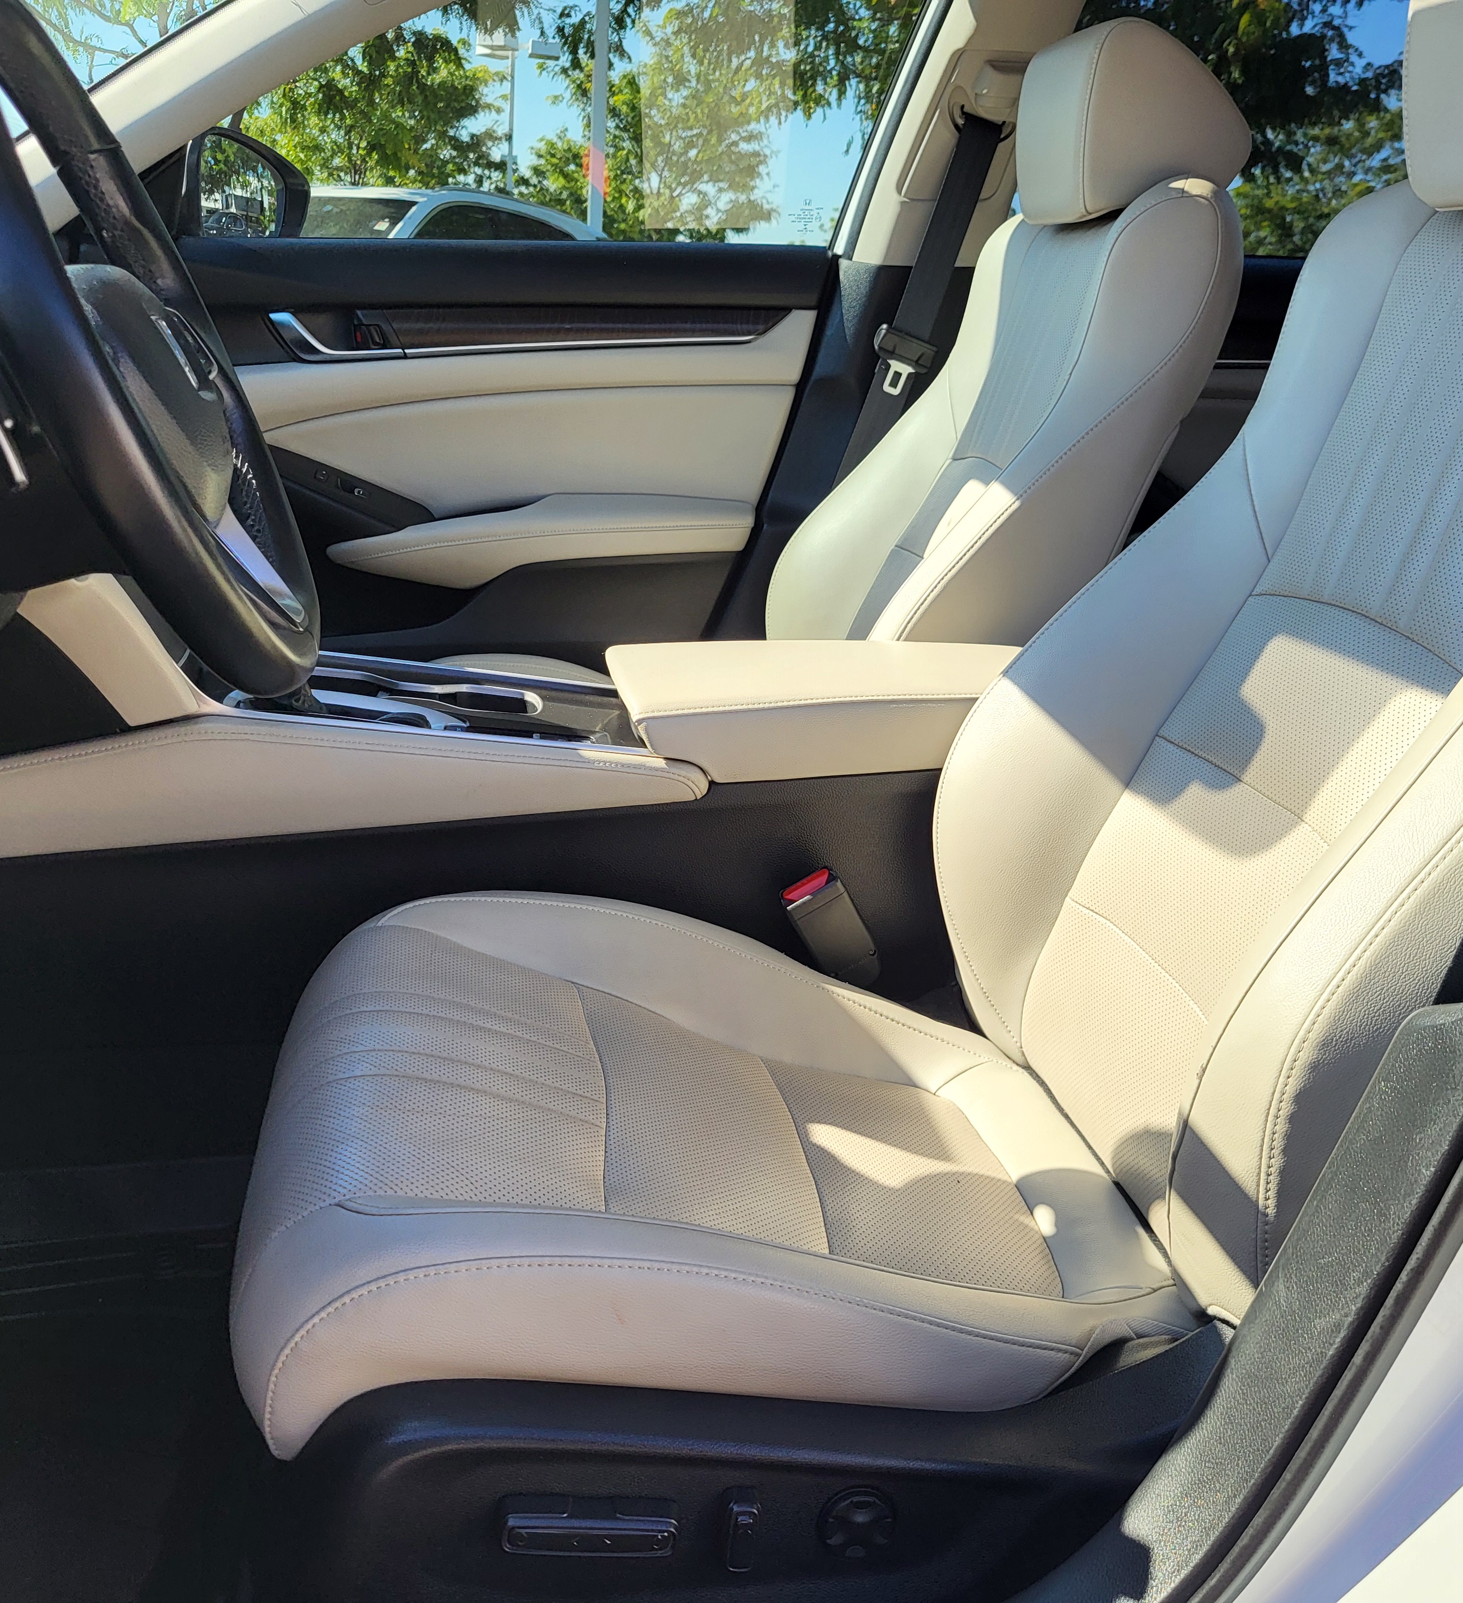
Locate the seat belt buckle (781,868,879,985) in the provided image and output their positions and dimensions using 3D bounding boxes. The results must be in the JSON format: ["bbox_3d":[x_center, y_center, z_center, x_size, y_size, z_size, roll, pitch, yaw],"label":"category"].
[{"bbox_3d":[0.078,0.109,1.252,0.043,0.104,0.027,-27,21,1],"label":"seat belt buckle"}]

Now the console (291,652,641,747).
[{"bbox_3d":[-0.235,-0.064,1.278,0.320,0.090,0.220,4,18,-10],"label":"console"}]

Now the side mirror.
[{"bbox_3d":[-0.606,-0.753,1.999,0.125,0.160,0.205,7,19,10],"label":"side mirror"}]

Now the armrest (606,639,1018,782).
[{"bbox_3d":[0.097,-0.082,1.323,0.370,0.078,0.220,-1,19,-8],"label":"armrest"}]

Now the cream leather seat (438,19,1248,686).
[{"bbox_3d":[0.046,-0.298,1.647,0.820,0.950,0.530,0,19,-9],"label":"cream leather seat"}]

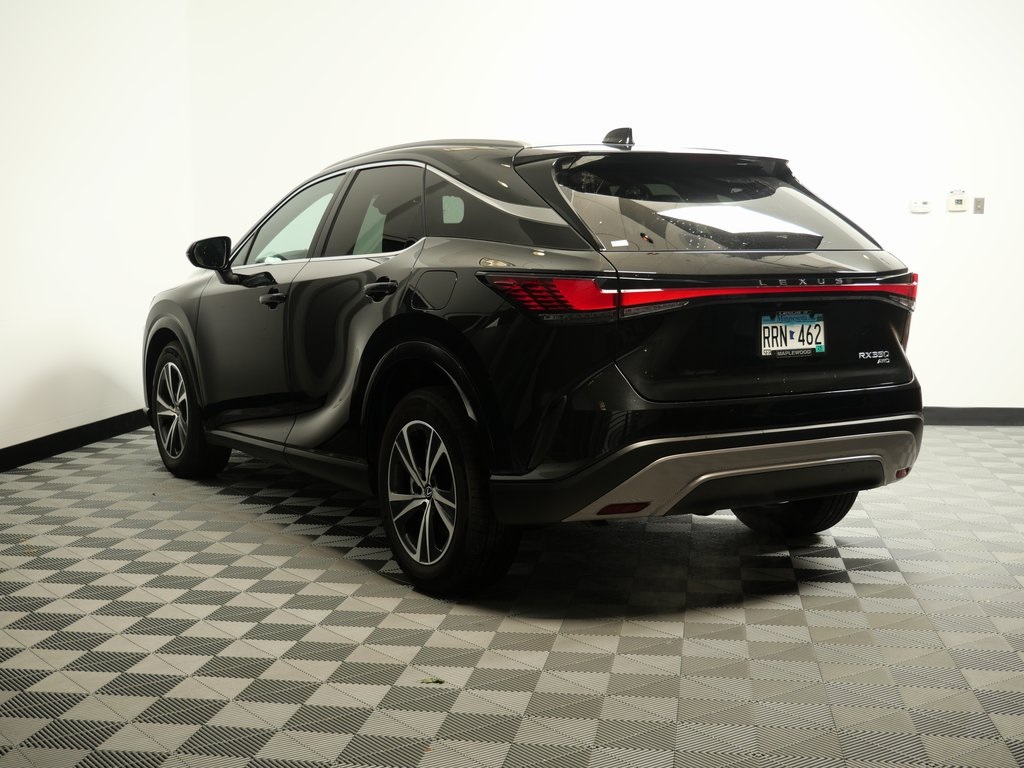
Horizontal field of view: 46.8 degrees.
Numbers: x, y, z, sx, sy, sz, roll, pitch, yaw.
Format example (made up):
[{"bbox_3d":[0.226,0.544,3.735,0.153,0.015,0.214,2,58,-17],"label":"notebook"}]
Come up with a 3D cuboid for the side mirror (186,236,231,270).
[{"bbox_3d":[-1.512,-0.649,5.879,0.223,0.162,0.132,-4,7,-33],"label":"side mirror"}]

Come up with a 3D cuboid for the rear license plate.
[{"bbox_3d":[0.946,-0.171,3.981,0.315,0.162,0.020,-4,2,-33],"label":"rear license plate"}]

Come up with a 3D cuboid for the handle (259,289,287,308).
[{"bbox_3d":[-1.064,-0.383,5.297,0.061,0.081,0.233,-4,7,-33],"label":"handle"}]

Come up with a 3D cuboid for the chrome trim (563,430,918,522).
[{"bbox_3d":[0.914,0.307,4.076,1.665,0.233,0.223,-4,7,-33],"label":"chrome trim"}]

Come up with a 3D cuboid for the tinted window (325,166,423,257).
[{"bbox_3d":[-0.517,-0.713,4.861,0.051,0.418,0.855,24,-8,-33],"label":"tinted window"}]

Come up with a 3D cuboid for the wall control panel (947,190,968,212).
[{"bbox_3d":[3.351,-1.373,8.900,0.155,0.160,0.060,1,6,10],"label":"wall control panel"}]

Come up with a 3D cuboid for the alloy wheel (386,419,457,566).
[{"bbox_3d":[-0.265,0.388,4.269,0.162,0.518,0.518,-4,7,-33],"label":"alloy wheel"}]

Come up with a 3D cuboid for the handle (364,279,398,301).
[{"bbox_3d":[-0.486,-0.352,4.408,0.061,0.081,0.233,3,3,-33],"label":"handle"}]

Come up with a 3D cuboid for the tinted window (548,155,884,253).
[{"bbox_3d":[0.734,-0.644,4.263,1.299,0.102,0.518,-4,47,-33],"label":"tinted window"}]

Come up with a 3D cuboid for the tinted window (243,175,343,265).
[{"bbox_3d":[-1.034,-0.764,5.633,0.051,0.437,0.836,24,-8,-33],"label":"tinted window"}]

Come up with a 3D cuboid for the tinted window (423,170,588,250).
[{"bbox_3d":[-0.042,-0.623,4.134,0.061,0.355,1.252,24,-8,-33],"label":"tinted window"}]

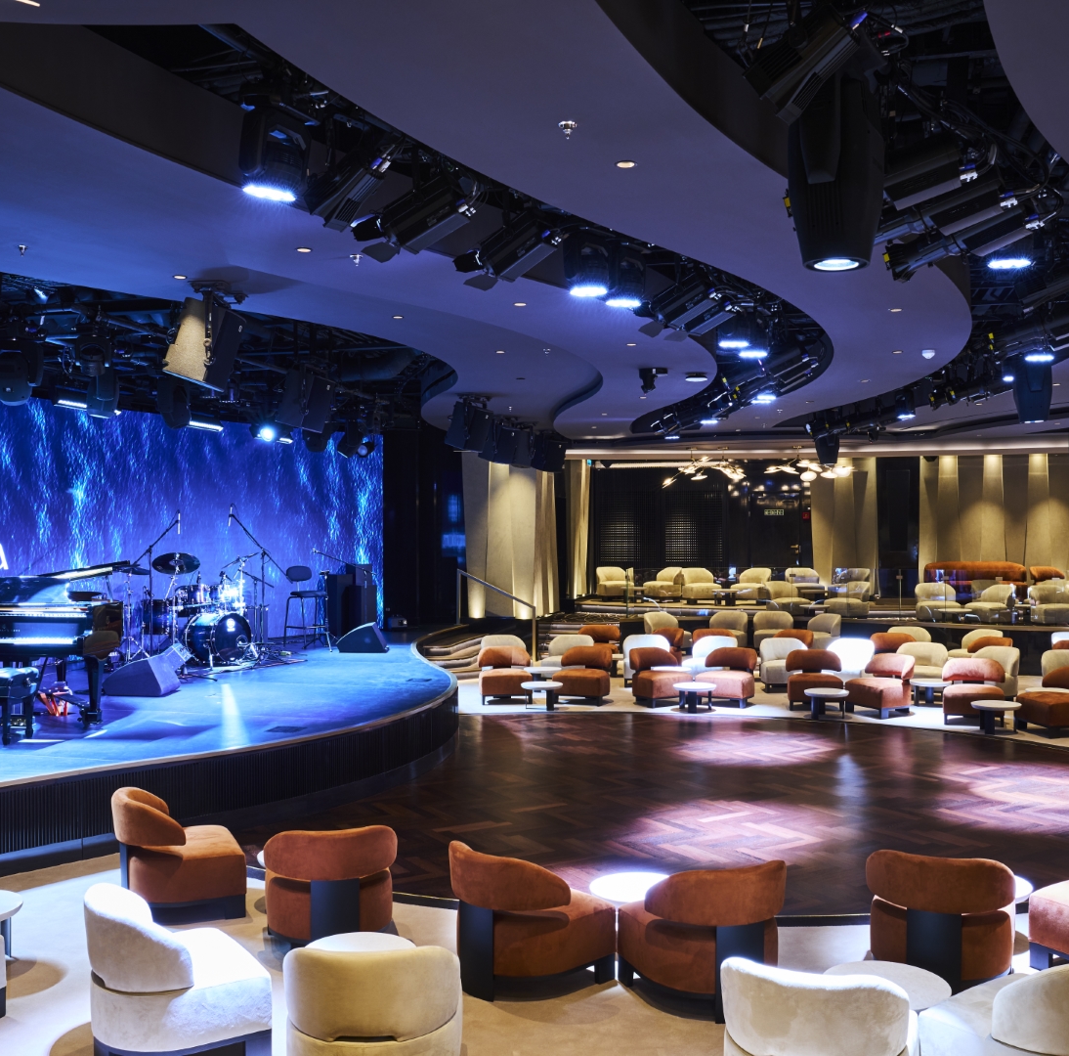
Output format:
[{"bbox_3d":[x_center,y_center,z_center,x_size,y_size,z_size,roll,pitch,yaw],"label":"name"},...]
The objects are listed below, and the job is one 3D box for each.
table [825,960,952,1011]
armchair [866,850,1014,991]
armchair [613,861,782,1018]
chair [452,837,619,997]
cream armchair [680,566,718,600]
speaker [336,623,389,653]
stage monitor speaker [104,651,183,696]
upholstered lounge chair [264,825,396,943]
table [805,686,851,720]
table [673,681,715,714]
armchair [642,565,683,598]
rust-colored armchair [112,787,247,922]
[{"bbox_3d":[1.493,2.075,4.840,0.524,0.289,0.524,0,0,0],"label":"table"},{"bbox_3d":[1.987,1.870,5.590,0.680,0.700,0.690,0,0,25],"label":"armchair"},{"bbox_3d":[0.816,1.853,5.370,0.670,0.700,0.670,0,0,-20],"label":"armchair"},{"bbox_3d":[-0.060,1.870,5.641,0.690,0.700,0.680,0,0,-42],"label":"chair"},{"bbox_3d":[3.404,1.174,23.285,0.671,0.706,0.691,0,0,-22],"label":"cream armchair"},{"bbox_3d":[-2.210,1.425,14.850,0.650,0.390,0.550,0,0,2],"label":"speaker"},{"bbox_3d":[-3.795,1.424,11.120,0.555,0.355,0.550,0,0,5],"label":"stage monitor speaker"},{"bbox_3d":[-1.084,1.870,6.085,0.680,0.700,0.690,0,0,-15],"label":"upholstered lounge chair"},{"bbox_3d":[3.477,2.083,13.550,0.530,0.310,0.530,0,0,0],"label":"table"},{"bbox_3d":[1.966,2.075,13.946,0.524,0.289,0.524,0,0,0],"label":"table"},{"bbox_3d":[2.674,1.174,23.680,0.671,0.706,0.691,0,0,42],"label":"armchair"},{"bbox_3d":[-2.086,1.870,6.683,0.690,0.700,0.680,0,0,-24],"label":"rust-colored armchair"}]

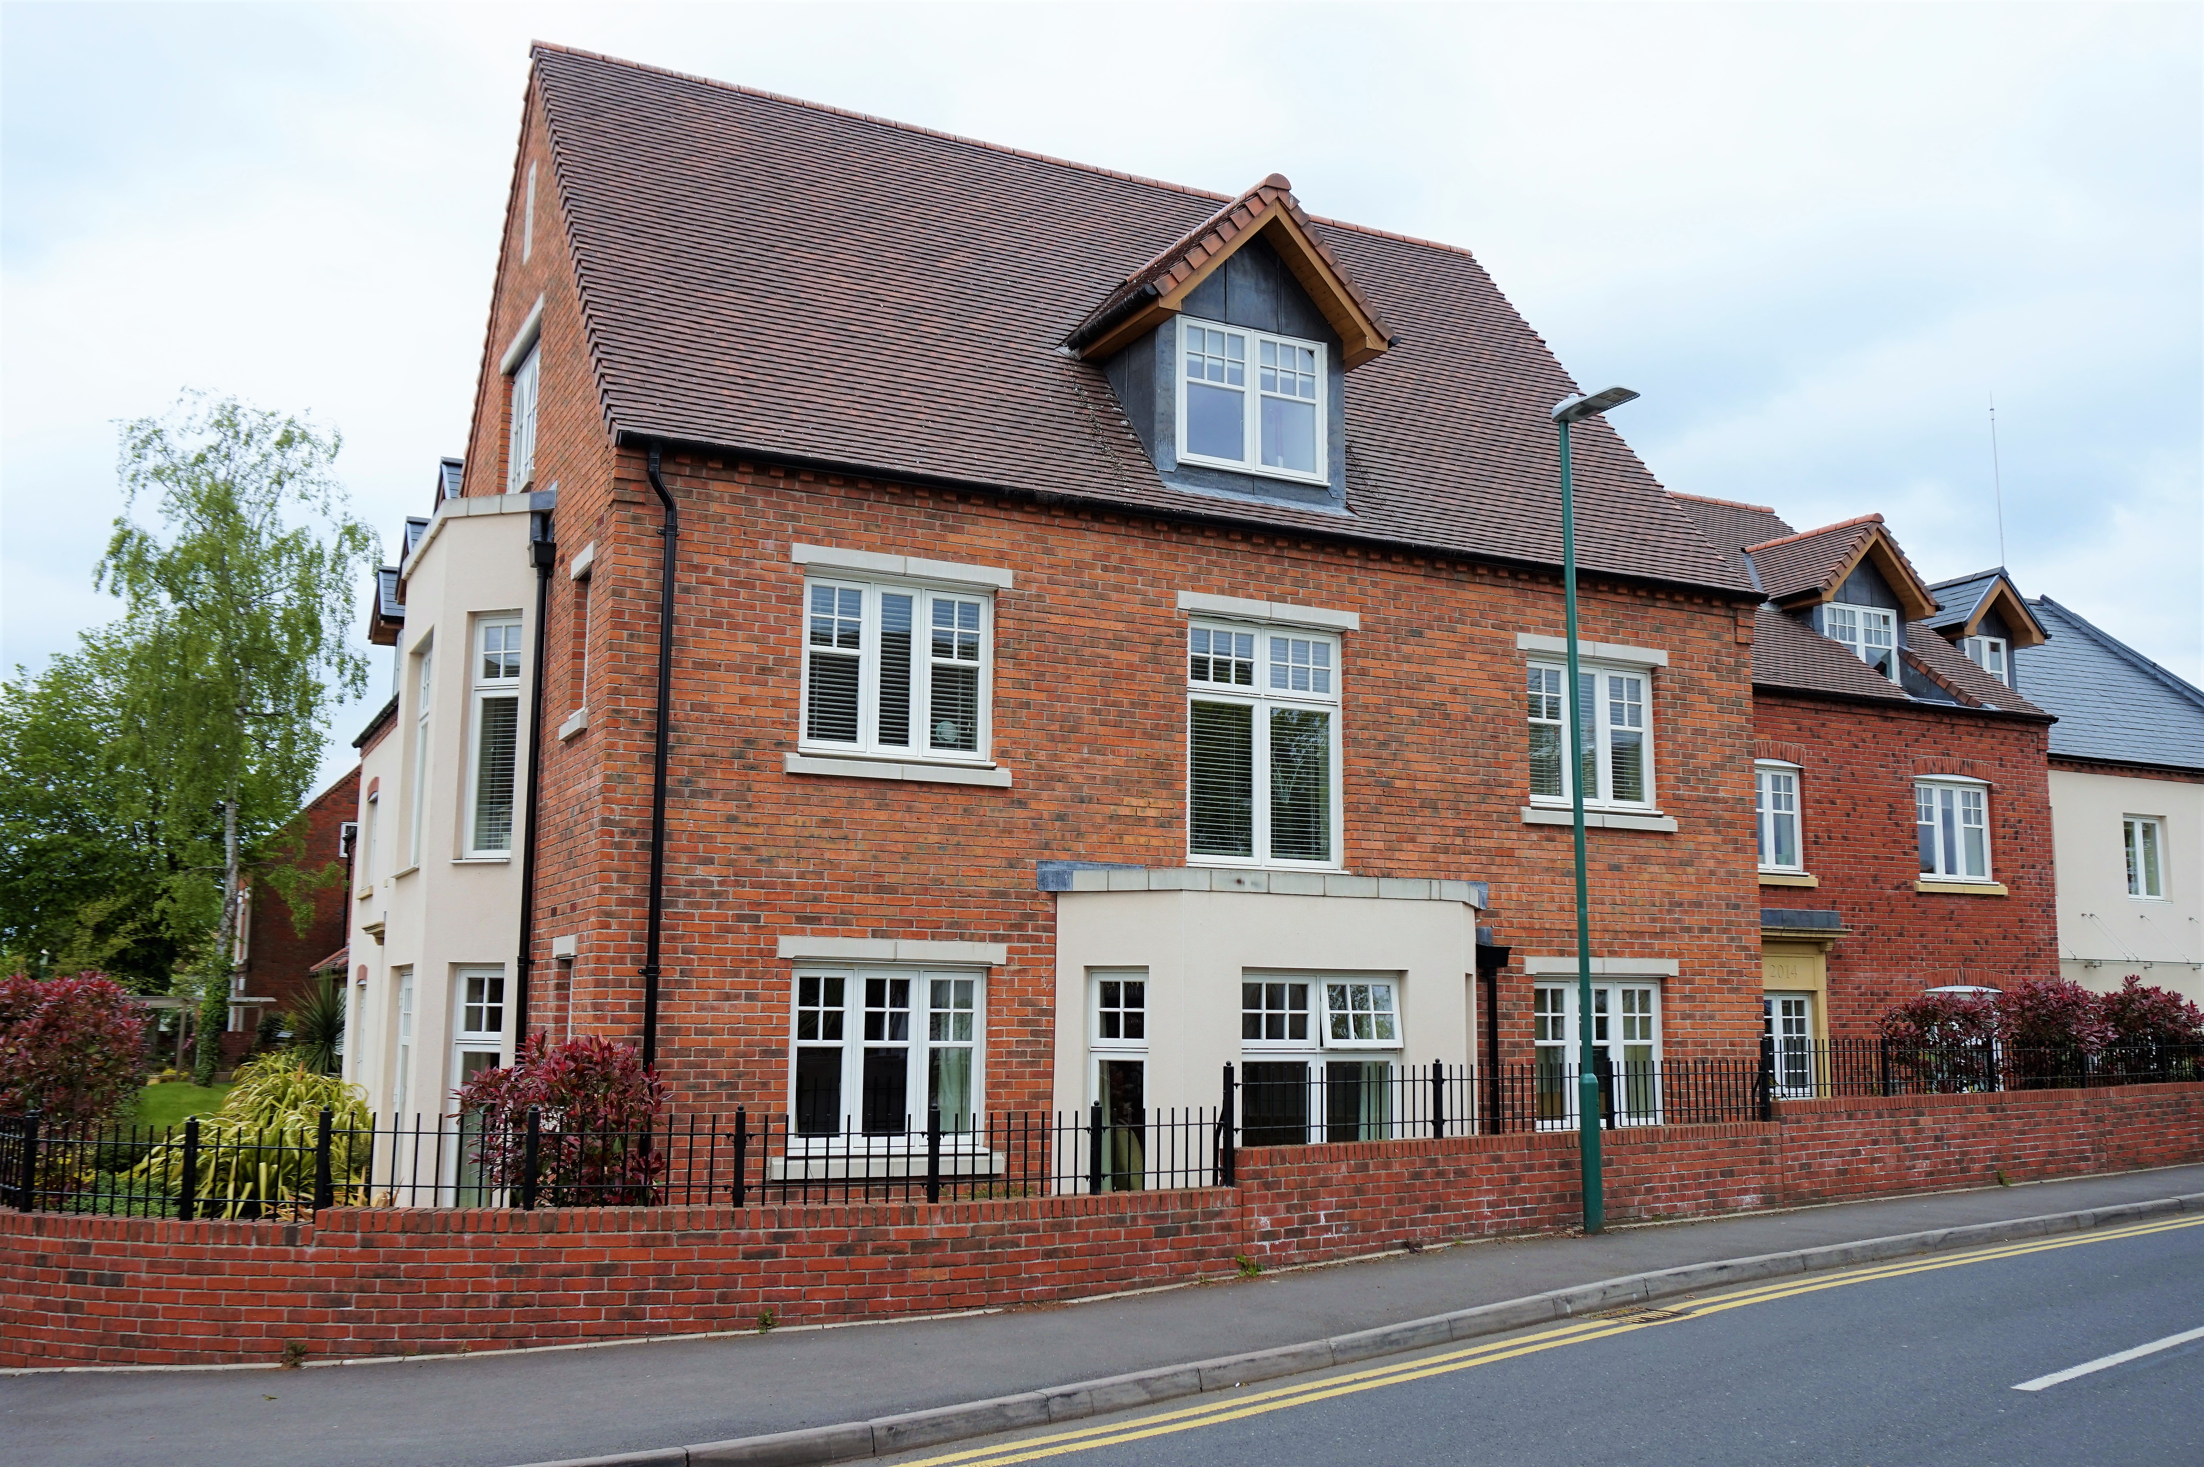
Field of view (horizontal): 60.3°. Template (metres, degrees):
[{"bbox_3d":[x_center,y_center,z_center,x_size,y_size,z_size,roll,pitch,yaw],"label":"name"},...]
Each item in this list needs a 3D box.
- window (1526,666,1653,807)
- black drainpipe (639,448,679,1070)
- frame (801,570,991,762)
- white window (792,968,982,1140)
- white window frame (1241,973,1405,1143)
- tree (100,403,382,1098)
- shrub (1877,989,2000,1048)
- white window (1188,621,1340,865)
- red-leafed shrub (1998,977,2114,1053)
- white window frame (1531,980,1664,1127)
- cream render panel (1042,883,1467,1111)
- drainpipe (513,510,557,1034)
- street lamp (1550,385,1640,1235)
[{"bbox_3d":[4.313,0.037,16.793,1.470,1.290,0.110,5,-9,-27],"label":"window"},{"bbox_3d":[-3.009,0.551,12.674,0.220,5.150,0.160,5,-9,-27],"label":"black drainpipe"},{"bbox_3d":[-1.490,-0.441,13.827,1.480,1.290,0.110,5,-9,-27],"label":"frame"},{"bbox_3d":[-1.529,2.306,13.478,1.480,1.230,0.100,5,-10,-27],"label":"white window"},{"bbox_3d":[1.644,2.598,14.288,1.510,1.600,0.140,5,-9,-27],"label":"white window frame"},{"bbox_3d":[-20.750,0.037,45.439,6.800,16.700,6.800,5,-10,-27],"label":"tree"},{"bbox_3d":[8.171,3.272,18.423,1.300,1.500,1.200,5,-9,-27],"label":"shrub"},{"bbox_3d":[1.297,0.119,15.274,1.490,1.960,0.100,5,-10,-27],"label":"white window"},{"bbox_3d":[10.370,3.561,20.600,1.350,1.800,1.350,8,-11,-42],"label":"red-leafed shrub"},{"bbox_3d":[4.288,2.779,16.400,1.470,1.270,0.110,5,-9,-27],"label":"white window frame"},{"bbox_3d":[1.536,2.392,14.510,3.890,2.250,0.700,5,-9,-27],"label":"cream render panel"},{"bbox_3d":[-4.404,0.978,14.429,0.200,5.450,0.220,5,-10,-27],"label":"drainpipe"},{"bbox_3d":[3.619,0.493,13.716,0.270,6.100,0.720,7,-11,-38],"label":"street lamp"}]

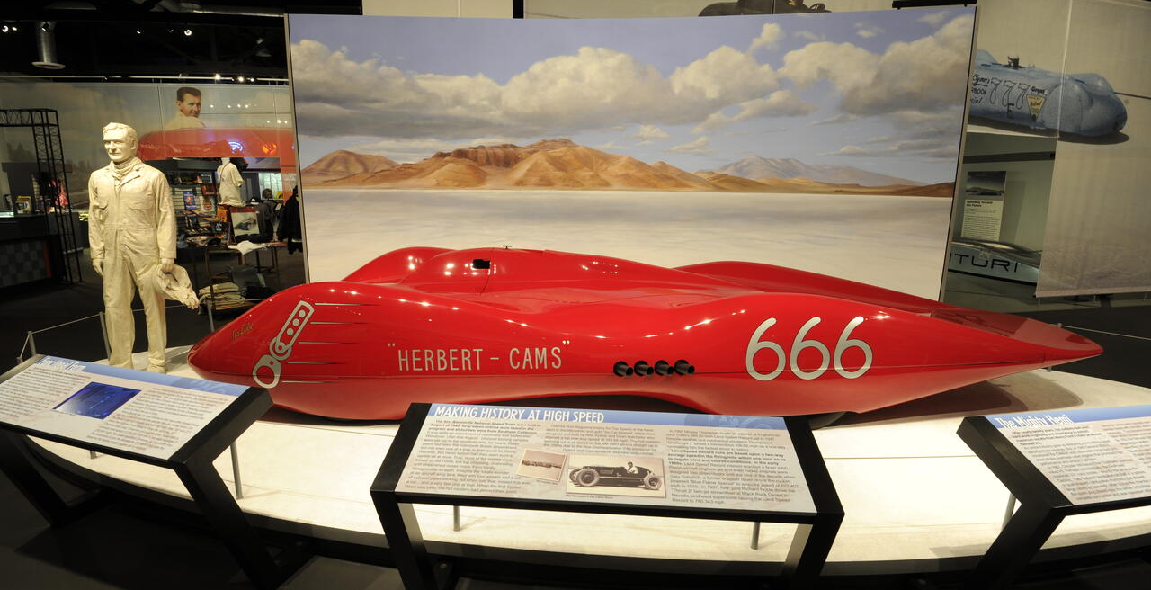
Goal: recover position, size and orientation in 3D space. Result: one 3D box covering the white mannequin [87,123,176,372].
[{"bbox_3d":[-3.391,-0.313,3.853,0.580,1.810,0.360,-3,11,-14],"label":"white mannequin"}]

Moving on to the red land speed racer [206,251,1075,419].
[{"bbox_3d":[0.450,0.168,3.624,5.850,0.950,1.820,0,11,2],"label":"red land speed racer"}]

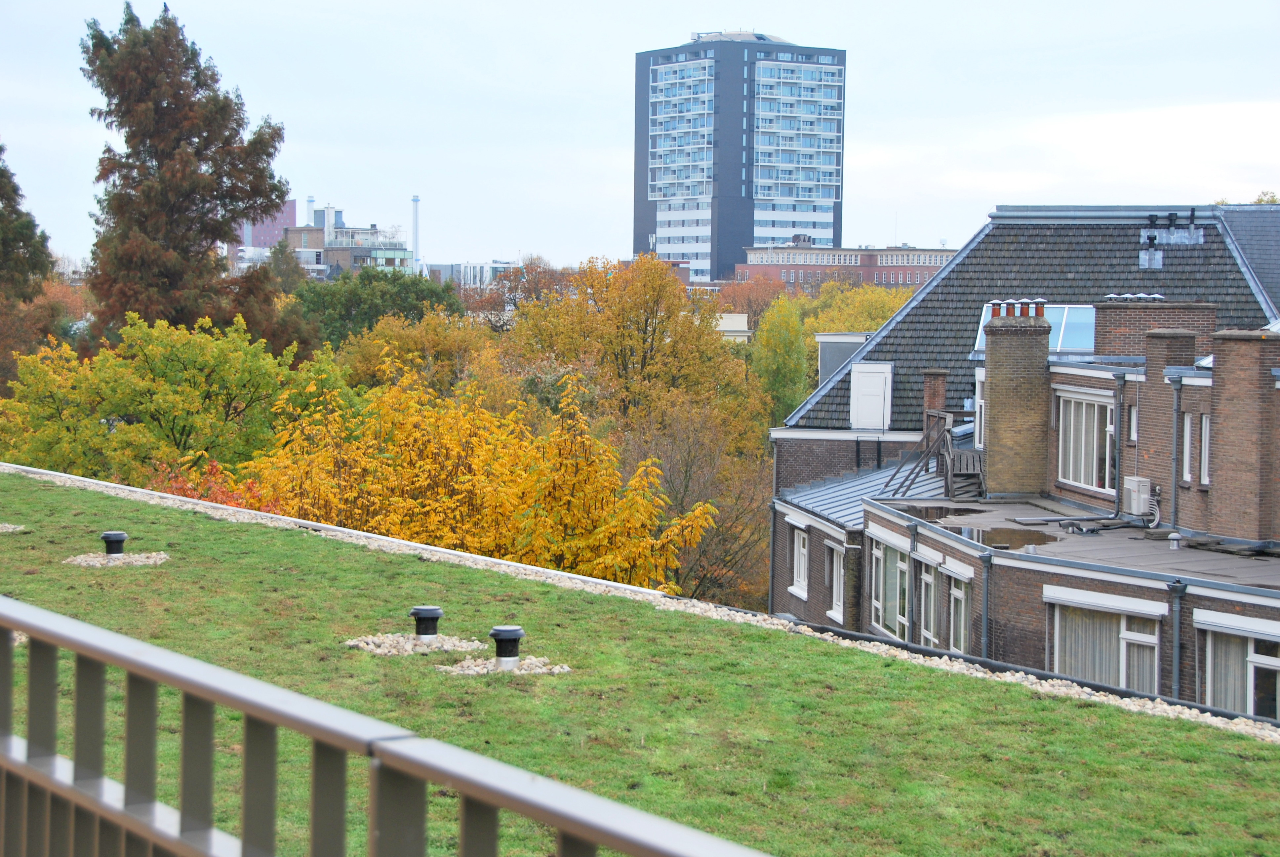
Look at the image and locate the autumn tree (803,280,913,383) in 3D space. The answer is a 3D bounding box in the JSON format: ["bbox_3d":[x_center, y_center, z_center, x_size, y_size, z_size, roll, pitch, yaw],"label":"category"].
[{"bbox_3d":[11.105,-1.984,118.374,7.500,10.719,7.500,1,4,0],"label":"autumn tree"}]

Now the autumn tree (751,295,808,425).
[{"bbox_3d":[5.752,-0.405,98.357,3.200,10.224,3.200,1,4,0],"label":"autumn tree"}]

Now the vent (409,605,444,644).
[{"bbox_3d":[-1.181,1.086,13.000,0.190,0.210,0.190,1,4,0],"label":"vent"}]

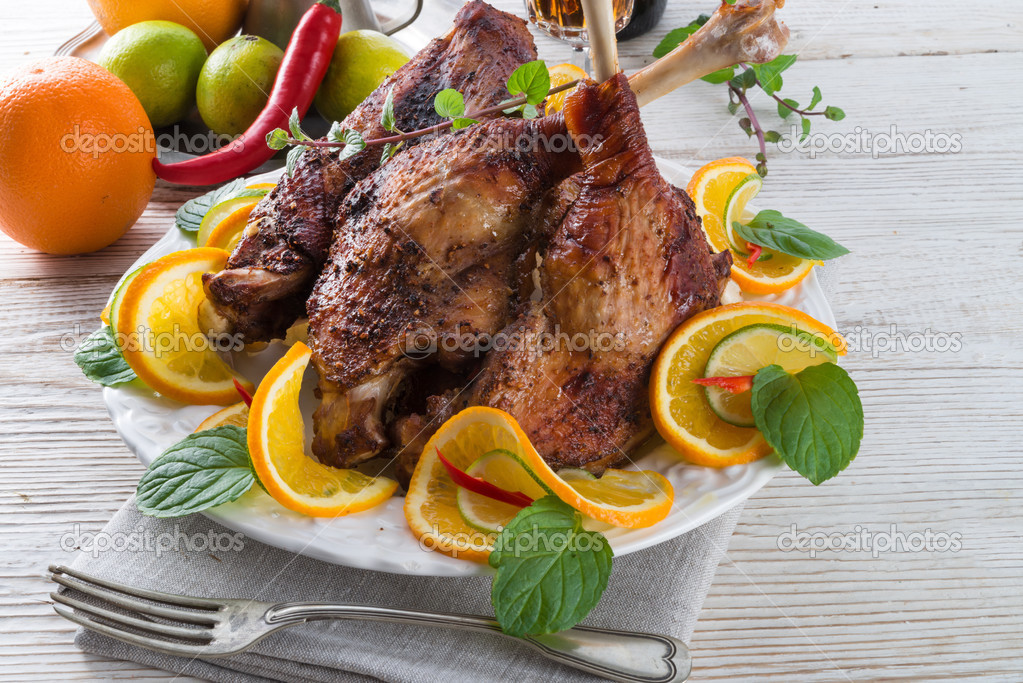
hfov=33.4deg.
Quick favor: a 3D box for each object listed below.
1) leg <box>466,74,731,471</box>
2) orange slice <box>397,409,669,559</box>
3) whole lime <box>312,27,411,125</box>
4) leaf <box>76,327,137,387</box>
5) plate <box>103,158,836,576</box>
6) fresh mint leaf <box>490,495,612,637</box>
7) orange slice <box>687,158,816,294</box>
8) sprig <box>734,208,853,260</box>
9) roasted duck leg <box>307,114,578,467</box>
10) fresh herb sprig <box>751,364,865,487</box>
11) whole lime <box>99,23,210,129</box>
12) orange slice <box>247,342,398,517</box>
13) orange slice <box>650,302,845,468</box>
[{"bbox_3d":[0.033,-0.024,0.638,0.084,0.066,0.172,4,58,6],"label":"leg"},{"bbox_3d":[0.009,0.050,0.591,0.090,0.036,0.042,-4,37,-4],"label":"orange slice"},{"bbox_3d":[-0.072,-0.128,0.825,0.047,0.044,0.045,0,37,0],"label":"whole lime"},{"bbox_3d":[-0.154,0.006,0.659,0.036,0.013,0.030,-18,47,0],"label":"leaf"},{"bbox_3d":[-0.016,-0.001,0.687,0.290,0.027,0.290,-1,37,0],"label":"plate"},{"bbox_3d":[0.013,0.074,0.560,0.041,0.015,0.046,4,59,3],"label":"fresh mint leaf"},{"bbox_3d":[0.097,-0.046,0.690,0.053,0.024,0.055,9,77,-7],"label":"orange slice"},{"bbox_3d":[0.112,-0.042,0.681,0.046,0.012,0.023,13,53,7],"label":"sprig"},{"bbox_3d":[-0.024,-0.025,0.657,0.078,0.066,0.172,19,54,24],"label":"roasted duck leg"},{"bbox_3d":[0.102,0.029,0.587,0.037,0.011,0.043,-1,60,-8],"label":"fresh herb sprig"},{"bbox_3d":[-0.174,-0.130,0.828,0.053,0.051,0.053,-1,37,0],"label":"whole lime"},{"bbox_3d":[-0.069,0.034,0.607,0.055,0.042,0.042,-17,40,-20],"label":"orange slice"},{"bbox_3d":[0.085,0.017,0.626,0.076,0.024,0.066,4,59,-3],"label":"orange slice"}]

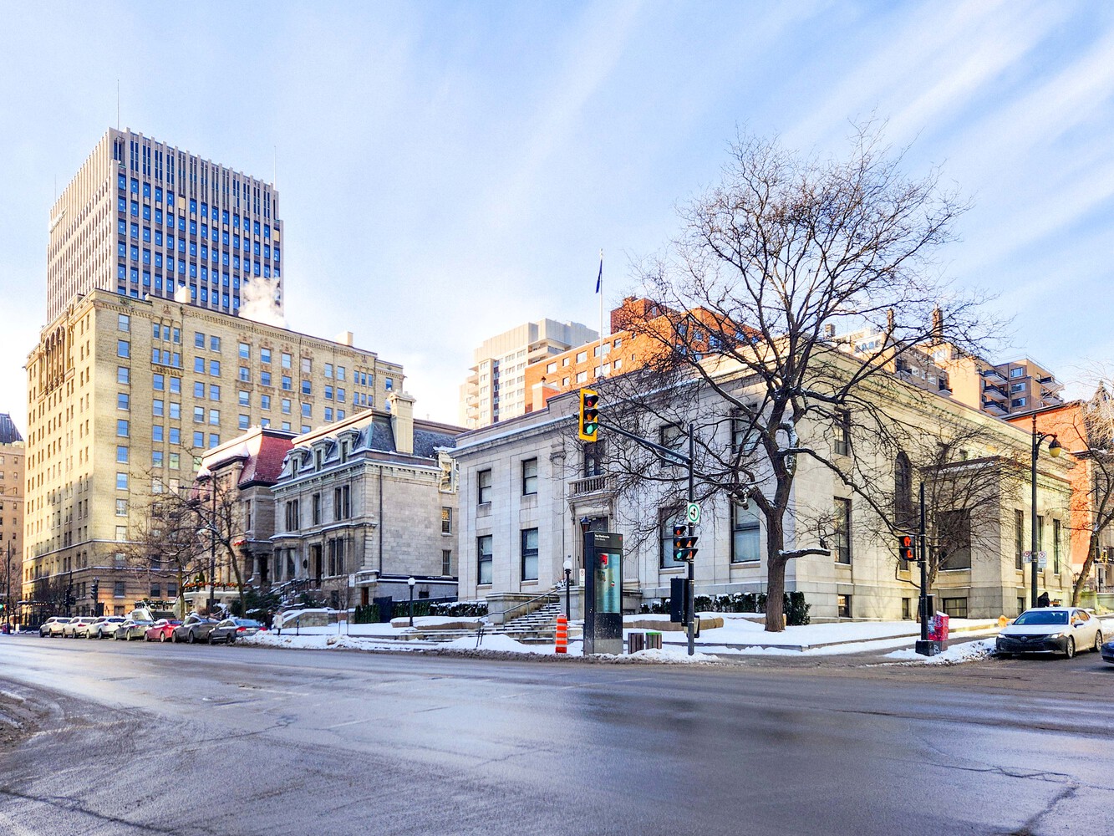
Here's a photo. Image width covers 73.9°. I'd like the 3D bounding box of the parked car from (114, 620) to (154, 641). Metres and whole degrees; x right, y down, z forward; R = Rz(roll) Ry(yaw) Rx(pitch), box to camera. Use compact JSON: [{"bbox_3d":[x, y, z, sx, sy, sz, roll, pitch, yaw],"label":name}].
[{"bbox_3d":[-33.677,16.844,58.700,4.600,1.460,1.800,-10,-15,41],"label":"parked car"}]

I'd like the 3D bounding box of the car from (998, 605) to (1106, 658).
[{"bbox_3d":[15.840,6.829,23.700,4.850,1.450,1.840,10,-15,-41],"label":"car"}]

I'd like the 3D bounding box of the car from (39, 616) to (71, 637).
[{"bbox_3d":[-43.584,18.230,64.775,4.550,1.640,1.830,-7,-11,42],"label":"car"}]

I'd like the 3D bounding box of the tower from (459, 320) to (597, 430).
[{"bbox_3d":[-5.467,6.173,175.668,20.000,50.000,30.000,10,-15,-43],"label":"tower"}]

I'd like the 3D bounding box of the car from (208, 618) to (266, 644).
[{"bbox_3d":[-20.491,13.684,47.300,4.700,1.450,1.830,-10,-15,41],"label":"car"}]

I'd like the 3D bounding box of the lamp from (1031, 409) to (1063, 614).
[{"bbox_3d":[17.350,3.860,26.400,0.450,8.100,1.150,8,-11,-44],"label":"lamp"}]

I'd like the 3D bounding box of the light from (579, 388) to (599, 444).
[{"bbox_3d":[0.841,-0.069,19.600,0.400,1.280,0.600,-8,-11,43],"label":"light"}]

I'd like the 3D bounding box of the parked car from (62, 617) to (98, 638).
[{"bbox_3d":[-38.662,16.976,60.271,4.550,1.620,1.830,-7,-11,42],"label":"parked car"}]

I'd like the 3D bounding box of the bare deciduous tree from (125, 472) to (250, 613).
[{"bbox_3d":[-24.454,8.730,49.000,7.800,11.000,7.000,4,-9,-26],"label":"bare deciduous tree"}]

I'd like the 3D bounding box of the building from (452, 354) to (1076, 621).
[{"bbox_3d":[16.610,7.213,55.371,38.000,12.800,28.500,10,-15,-42],"label":"building"}]

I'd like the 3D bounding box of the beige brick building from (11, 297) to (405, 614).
[{"bbox_3d":[-56.395,9.927,120.719,42.000,41.000,38.000,10,-15,-43],"label":"beige brick building"}]

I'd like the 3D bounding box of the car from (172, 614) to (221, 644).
[{"bbox_3d":[-21.615,12.677,44.671,4.550,1.550,1.830,-7,-11,42],"label":"car"}]

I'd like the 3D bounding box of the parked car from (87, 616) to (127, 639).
[{"bbox_3d":[-33.876,15.762,55.891,4.550,1.620,1.830,-7,-11,42],"label":"parked car"}]

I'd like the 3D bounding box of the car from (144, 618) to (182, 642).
[{"bbox_3d":[-29.046,15.700,54.600,4.400,1.470,1.780,-10,-15,41],"label":"car"}]

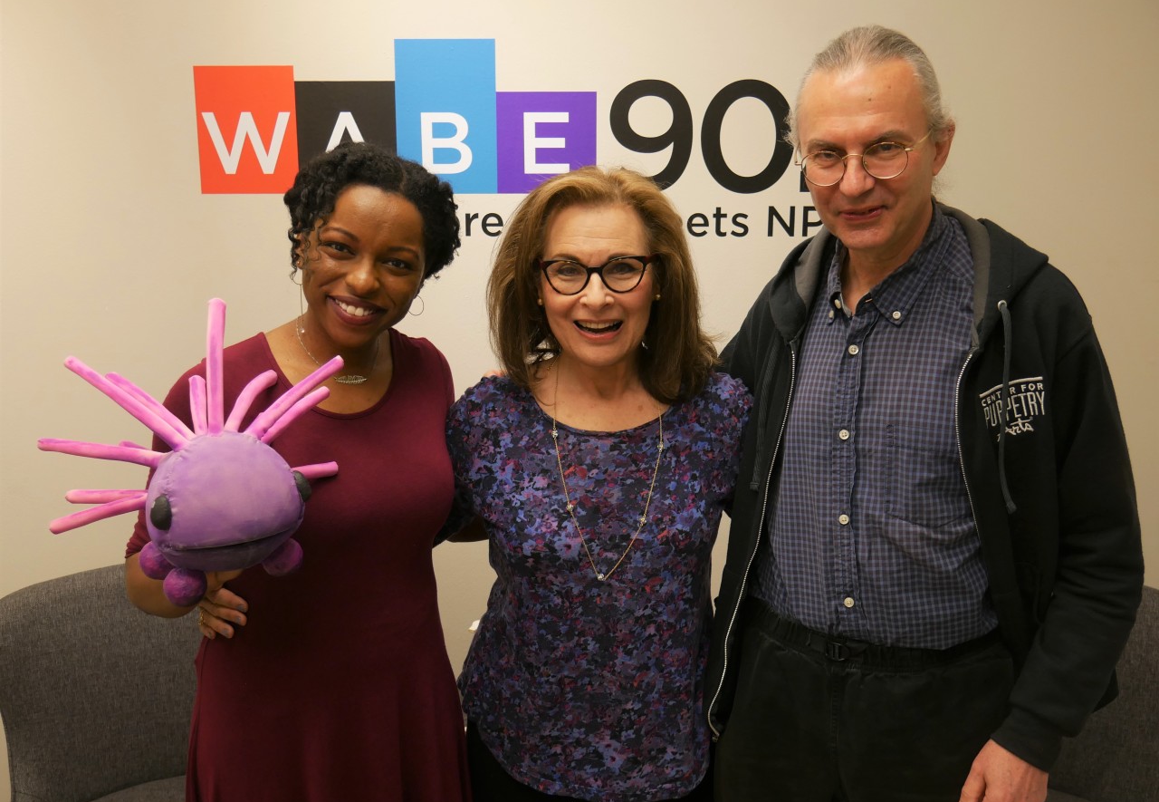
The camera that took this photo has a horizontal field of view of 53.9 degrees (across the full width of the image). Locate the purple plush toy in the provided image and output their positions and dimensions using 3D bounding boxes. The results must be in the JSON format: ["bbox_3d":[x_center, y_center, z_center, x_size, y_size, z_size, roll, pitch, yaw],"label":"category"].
[{"bbox_3d":[-0.372,0.047,1.100,0.280,0.275,0.190,-10,15,-26],"label":"purple plush toy"}]

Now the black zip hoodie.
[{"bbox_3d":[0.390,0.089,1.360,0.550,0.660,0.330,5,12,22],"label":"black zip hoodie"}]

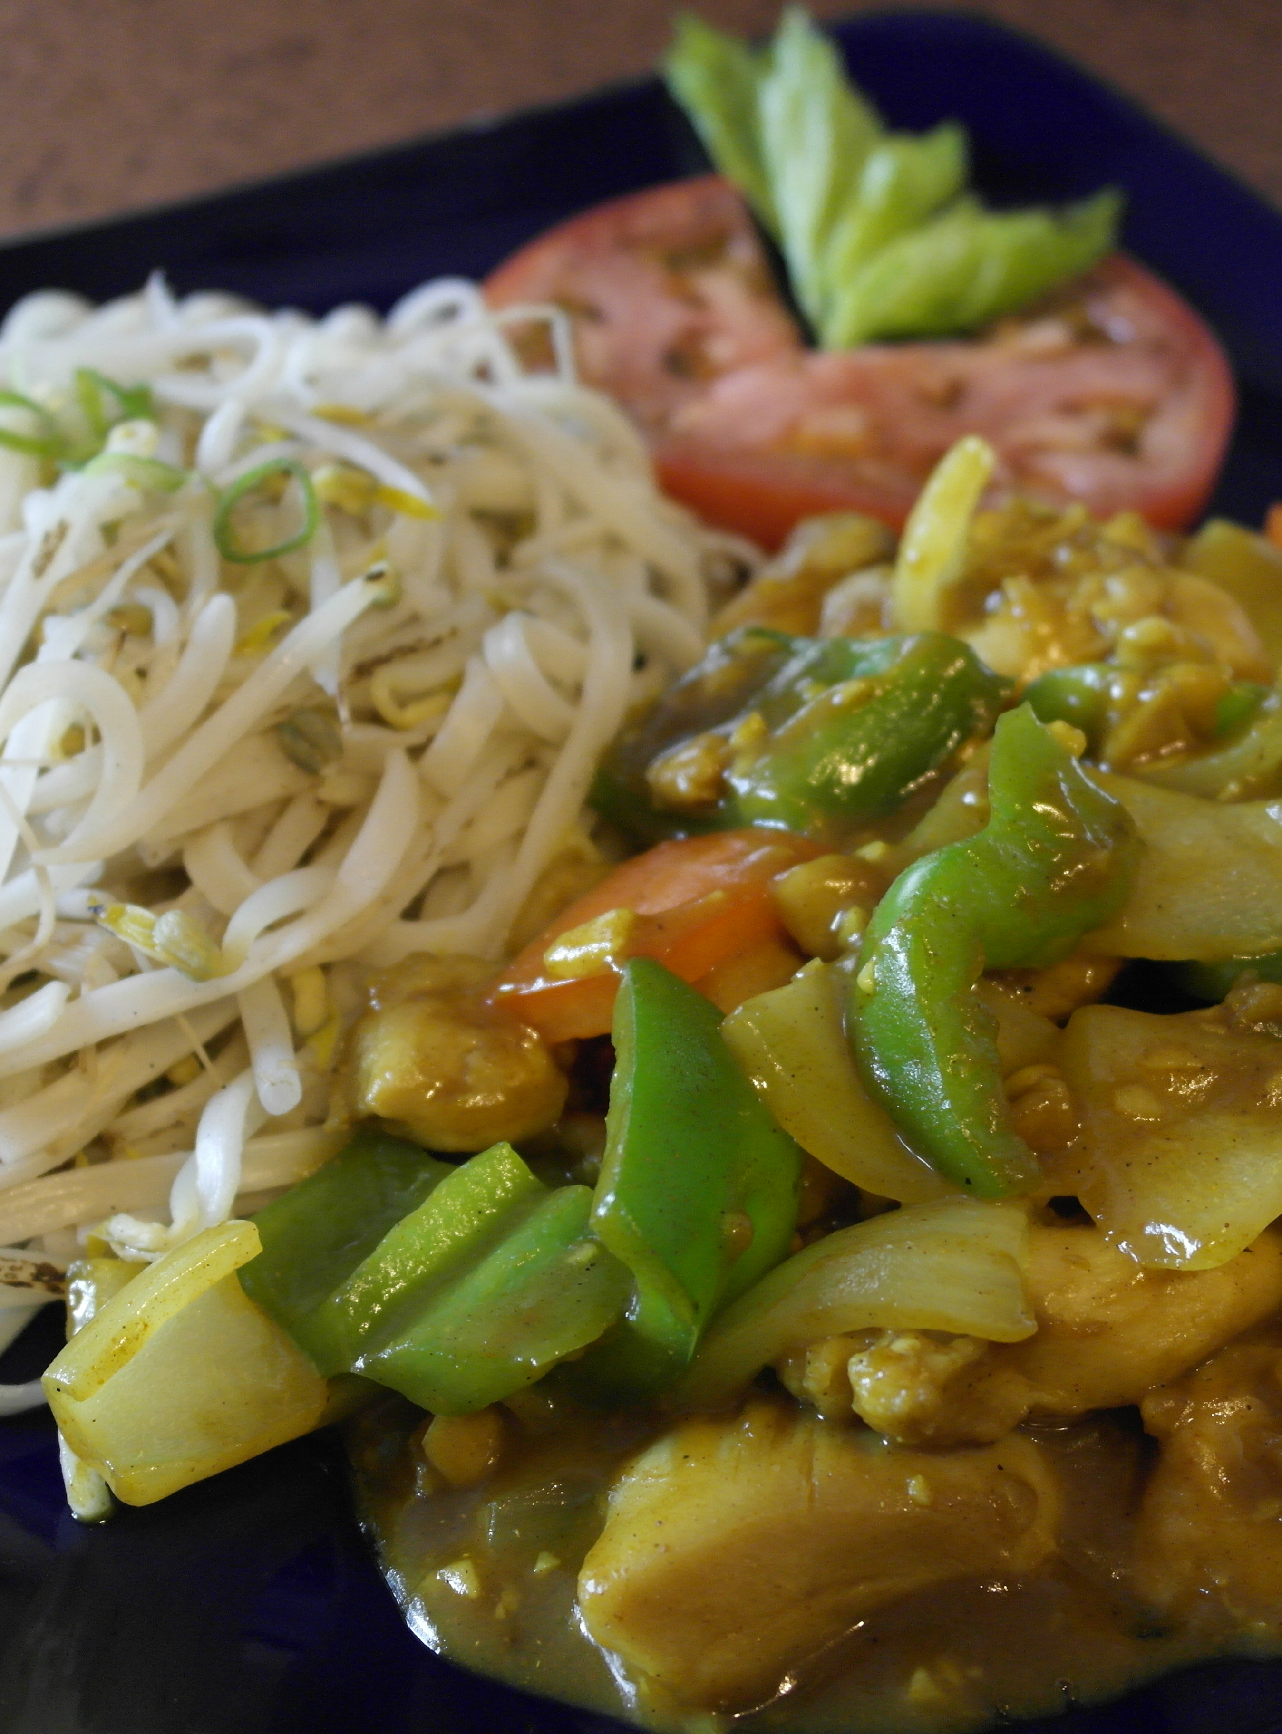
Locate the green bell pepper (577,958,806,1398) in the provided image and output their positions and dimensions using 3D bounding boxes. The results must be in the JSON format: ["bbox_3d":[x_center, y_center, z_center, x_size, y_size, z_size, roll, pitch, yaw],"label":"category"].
[{"bbox_3d":[0.005,0.028,0.258,0.016,0.033,0.022,7,40,6],"label":"green bell pepper"}]

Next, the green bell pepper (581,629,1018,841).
[{"bbox_3d":[0.017,-0.013,0.301,0.042,0.017,0.023,-8,41,-11],"label":"green bell pepper"}]

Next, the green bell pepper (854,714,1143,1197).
[{"bbox_3d":[0.030,0.006,0.270,0.018,0.017,0.048,13,41,13],"label":"green bell pepper"}]

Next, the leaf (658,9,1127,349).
[{"bbox_3d":[0.031,-0.083,0.370,0.056,0.032,0.033,2,40,0],"label":"leaf"}]

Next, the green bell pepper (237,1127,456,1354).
[{"bbox_3d":[-0.025,0.033,0.265,0.015,0.015,0.018,25,46,26],"label":"green bell pepper"}]

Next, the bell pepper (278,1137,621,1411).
[{"bbox_3d":[-0.015,0.035,0.255,0.027,0.018,0.013,-14,43,-18],"label":"bell pepper"}]

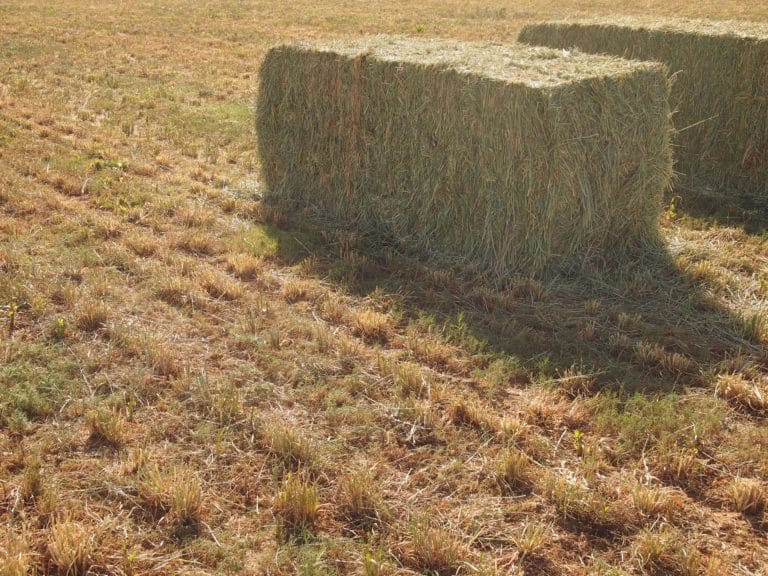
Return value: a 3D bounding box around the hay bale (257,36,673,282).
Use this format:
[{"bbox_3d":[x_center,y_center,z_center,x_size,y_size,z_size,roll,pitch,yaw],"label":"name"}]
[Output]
[{"bbox_3d":[0.374,-0.820,6.143,0.933,0.890,2.099,-17,25,-40],"label":"hay bale"}]

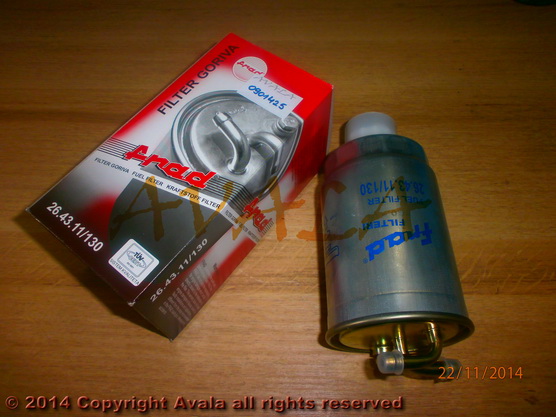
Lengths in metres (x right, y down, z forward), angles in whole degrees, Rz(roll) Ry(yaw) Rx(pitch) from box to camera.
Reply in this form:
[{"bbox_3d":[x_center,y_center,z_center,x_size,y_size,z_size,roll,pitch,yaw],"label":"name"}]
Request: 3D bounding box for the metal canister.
[{"bbox_3d":[0.072,0.016,0.296,0.086,0.086,0.187,2,58,-2],"label":"metal canister"}]

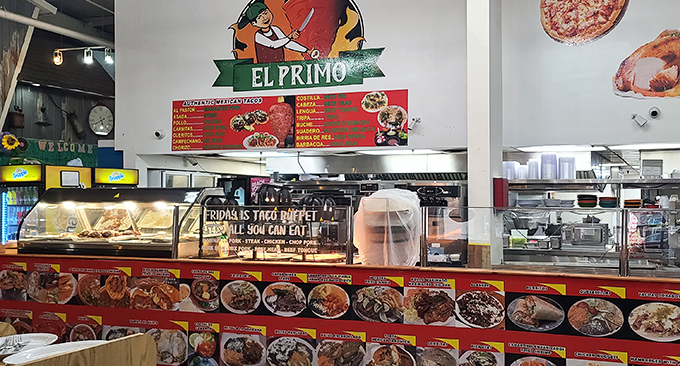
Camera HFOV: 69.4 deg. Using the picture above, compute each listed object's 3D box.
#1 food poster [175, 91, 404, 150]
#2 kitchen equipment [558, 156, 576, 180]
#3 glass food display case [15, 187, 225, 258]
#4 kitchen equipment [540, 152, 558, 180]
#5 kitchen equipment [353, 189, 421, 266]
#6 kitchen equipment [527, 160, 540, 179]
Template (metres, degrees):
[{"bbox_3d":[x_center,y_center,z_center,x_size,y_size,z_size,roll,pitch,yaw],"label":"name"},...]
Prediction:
[{"bbox_3d":[-0.539,-0.575,4.672,2.370,0.505,0.030,0,0,14],"label":"food poster"},{"bbox_3d":[2.527,-0.156,5.450,0.183,0.253,0.183,0,0,14],"label":"kitchen equipment"},{"bbox_3d":[-2.040,0.325,4.588,1.560,0.620,0.740,0,0,14],"label":"glass food display case"},{"bbox_3d":[2.328,-0.179,5.450,0.183,0.297,0.183,0,0,14],"label":"kitchen equipment"},{"bbox_3d":[0.373,0.332,3.900,0.490,0.580,0.460,0,0,14],"label":"kitchen equipment"},{"bbox_3d":[2.150,-0.144,5.450,0.128,0.222,0.128,0,0,14],"label":"kitchen equipment"}]

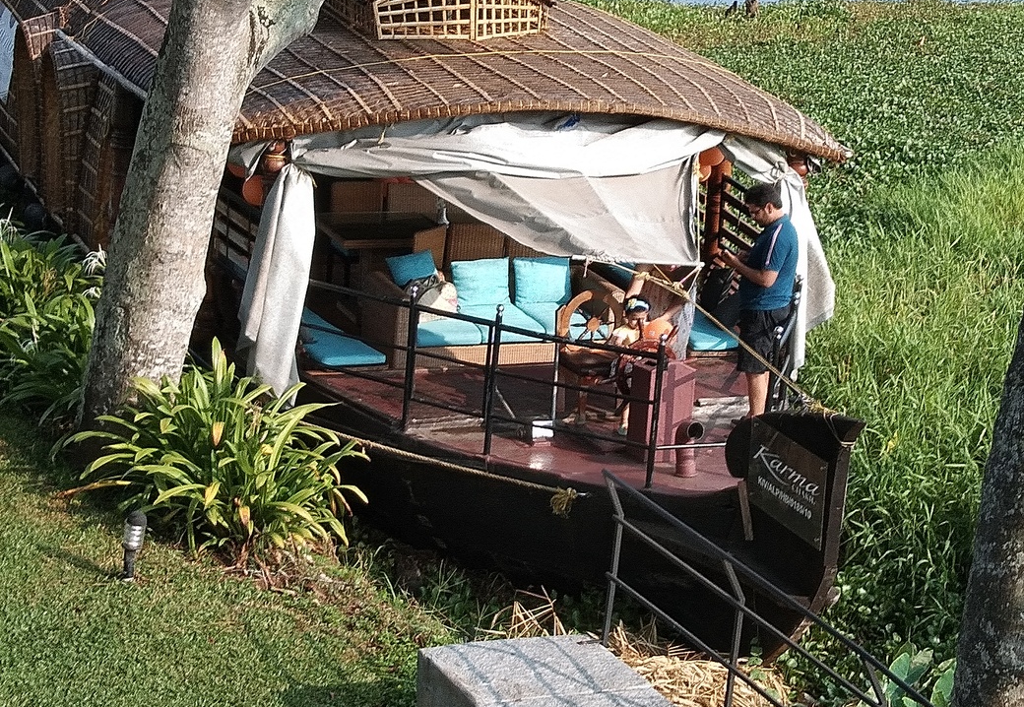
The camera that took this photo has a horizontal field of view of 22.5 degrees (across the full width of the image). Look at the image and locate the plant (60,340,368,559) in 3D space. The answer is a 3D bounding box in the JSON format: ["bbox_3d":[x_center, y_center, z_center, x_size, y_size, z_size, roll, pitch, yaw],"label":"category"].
[{"bbox_3d":[-1.790,0.570,15.450,1.800,1.170,1.600,3,16,0],"label":"plant"}]

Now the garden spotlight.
[{"bbox_3d":[-2.170,1.098,14.750,0.118,0.410,0.118,9,17,0],"label":"garden spotlight"}]

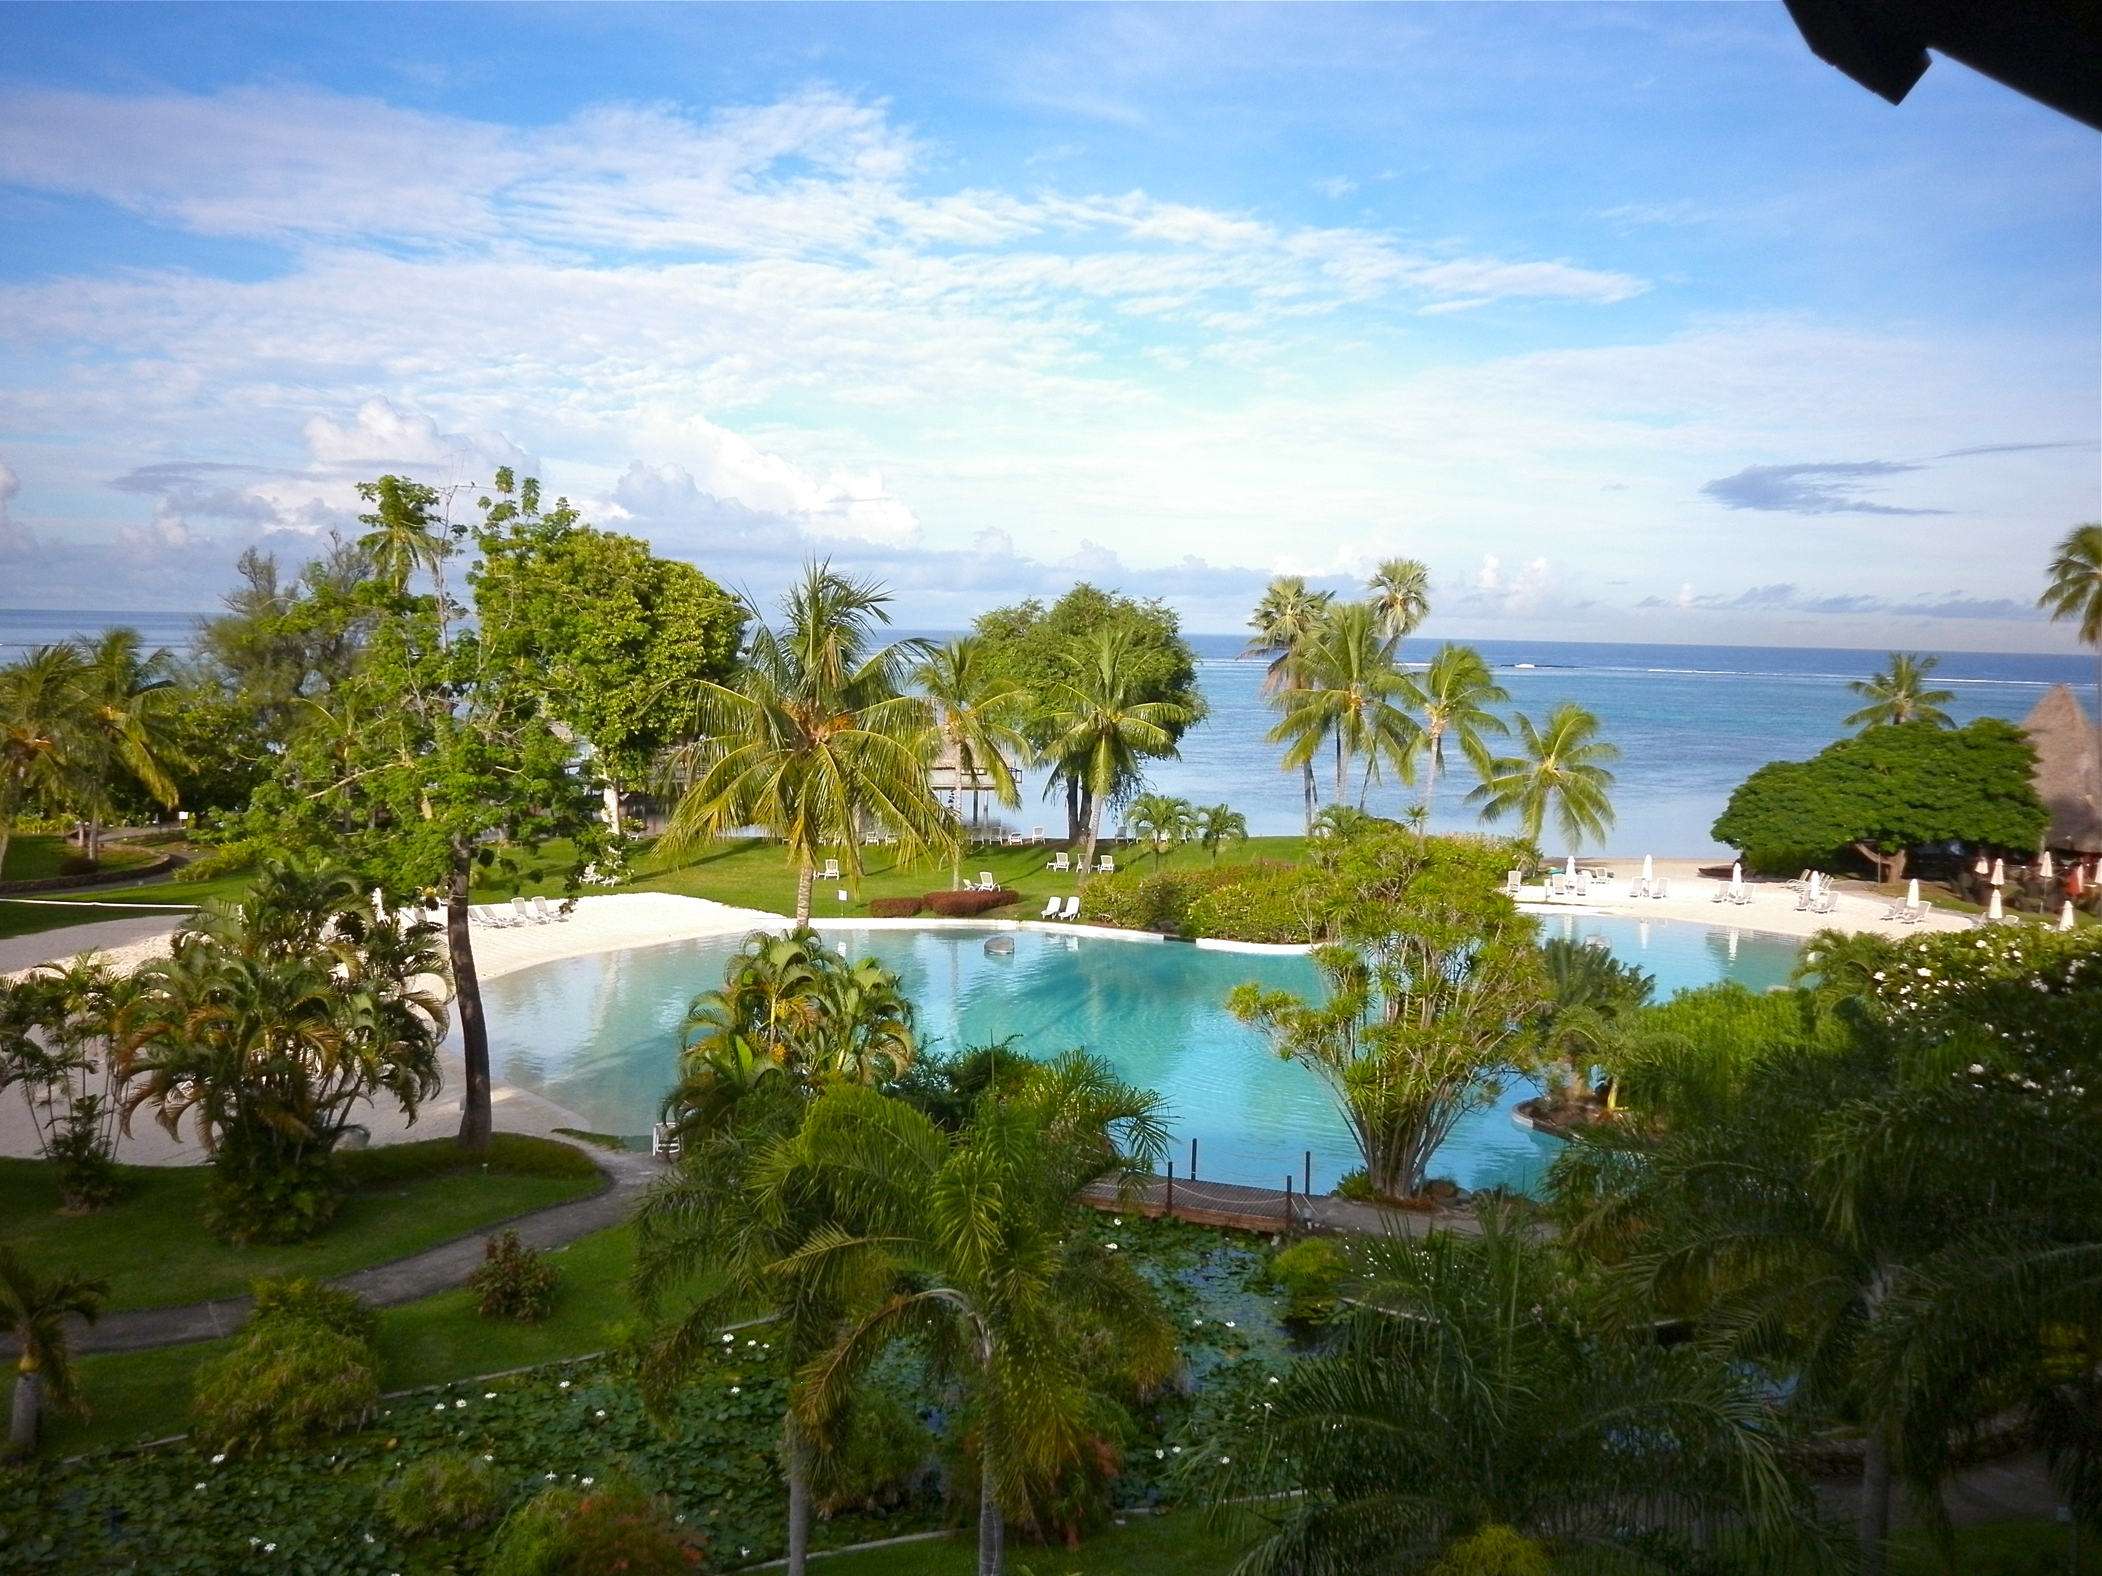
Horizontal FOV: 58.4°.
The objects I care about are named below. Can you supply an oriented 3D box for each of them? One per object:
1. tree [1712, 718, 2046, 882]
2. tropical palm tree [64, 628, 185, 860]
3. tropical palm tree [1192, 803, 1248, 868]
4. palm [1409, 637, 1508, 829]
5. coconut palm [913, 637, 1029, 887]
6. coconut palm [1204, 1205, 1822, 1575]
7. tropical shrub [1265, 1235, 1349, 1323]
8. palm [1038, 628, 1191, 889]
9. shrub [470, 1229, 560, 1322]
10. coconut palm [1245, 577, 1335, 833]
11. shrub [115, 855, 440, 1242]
[{"bbox_3d":[43.396,0.653,98.608,17.530,8.614,14.900,1,5,0],"label":"tree"},{"bbox_3d":[-44.281,-2.028,89.446,6.240,11.137,6.240,1,5,0],"label":"tropical palm tree"},{"bbox_3d":[8.827,2.415,98.706,2.927,3.206,2.927,1,5,0],"label":"tropical palm tree"},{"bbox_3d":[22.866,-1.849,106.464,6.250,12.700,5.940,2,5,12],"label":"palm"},{"bbox_3d":[-4.061,-1.157,92.850,5.780,12.460,5.490,1,5,-3],"label":"coconut palm"},{"bbox_3d":[4.503,7.484,19.187,6.300,6.661,6.300,1,5,0],"label":"coconut palm"},{"bbox_3d":[4.666,8.860,34.262,1.524,1.399,1.524,1,5,0],"label":"tropical shrub"},{"bbox_3d":[3.253,-1.469,94.558,7.720,13.110,7.330,1,5,2],"label":"palm"},{"bbox_3d":[-9.549,8.575,33.523,1.580,1.481,1.580,1,5,0],"label":"shrub"},{"bbox_3d":[14.587,-4.265,111.311,5.370,16.340,5.110,2,5,7],"label":"coconut palm"},{"bbox_3d":[-15.426,5.229,37.739,6.656,7.189,6.324,1,5,0],"label":"shrub"}]

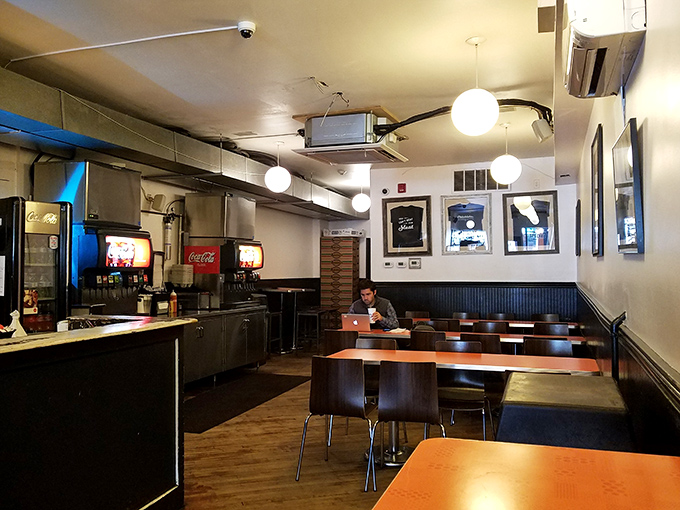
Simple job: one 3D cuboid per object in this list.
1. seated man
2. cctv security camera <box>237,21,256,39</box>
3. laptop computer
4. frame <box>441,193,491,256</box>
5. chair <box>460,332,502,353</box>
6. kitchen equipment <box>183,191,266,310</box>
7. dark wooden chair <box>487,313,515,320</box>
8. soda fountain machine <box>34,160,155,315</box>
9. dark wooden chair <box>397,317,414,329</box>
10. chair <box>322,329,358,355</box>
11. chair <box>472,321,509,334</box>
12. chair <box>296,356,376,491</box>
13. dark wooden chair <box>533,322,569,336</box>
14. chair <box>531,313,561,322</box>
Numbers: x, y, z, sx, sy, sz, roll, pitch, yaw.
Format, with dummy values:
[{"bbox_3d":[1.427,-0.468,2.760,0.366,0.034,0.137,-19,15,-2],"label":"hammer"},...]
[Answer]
[{"bbox_3d":[0.412,0.950,5.957,0.560,1.310,0.760,-1,-2,24],"label":"seated man"},{"bbox_3d":[-0.576,-1.400,3.178,0.110,0.085,0.110,0,-2,0],"label":"cctv security camera"},{"bbox_3d":[0.191,0.738,5.591,0.315,0.195,0.280,-1,-2,17],"label":"laptop computer"},{"bbox_3d":[1.846,-0.445,7.459,0.710,0.875,0.035,-1,-2,23],"label":"frame"},{"bbox_3d":[1.315,1.120,4.662,0.510,0.820,0.500,-1,-2,23],"label":"chair"},{"bbox_3d":[-1.708,-0.037,7.667,0.880,1.660,0.770,-1,-2,24],"label":"kitchen equipment"},{"bbox_3d":[2.008,1.163,6.391,0.510,0.820,0.500,-1,-2,23],"label":"dark wooden chair"},{"bbox_3d":[-2.582,-0.116,5.520,0.930,1.600,0.750,-1,-2,23],"label":"soda fountain machine"},{"bbox_3d":[0.780,1.170,6.215,0.510,0.820,0.500,-1,-2,23],"label":"dark wooden chair"},{"bbox_3d":[0.110,1.163,5.165,0.520,0.840,0.500,-1,-2,26],"label":"chair"},{"bbox_3d":[1.590,1.166,5.494,0.520,0.840,0.500,-1,-2,24],"label":"chair"},{"bbox_3d":[0.036,1.108,3.591,0.530,0.840,0.500,-1,-2,19],"label":"chair"},{"bbox_3d":[2.085,1.122,5.018,0.510,0.820,0.500,-1,-2,23],"label":"dark wooden chair"},{"bbox_3d":[2.686,1.233,6.661,0.480,0.835,0.520,-1,-3,23],"label":"chair"}]

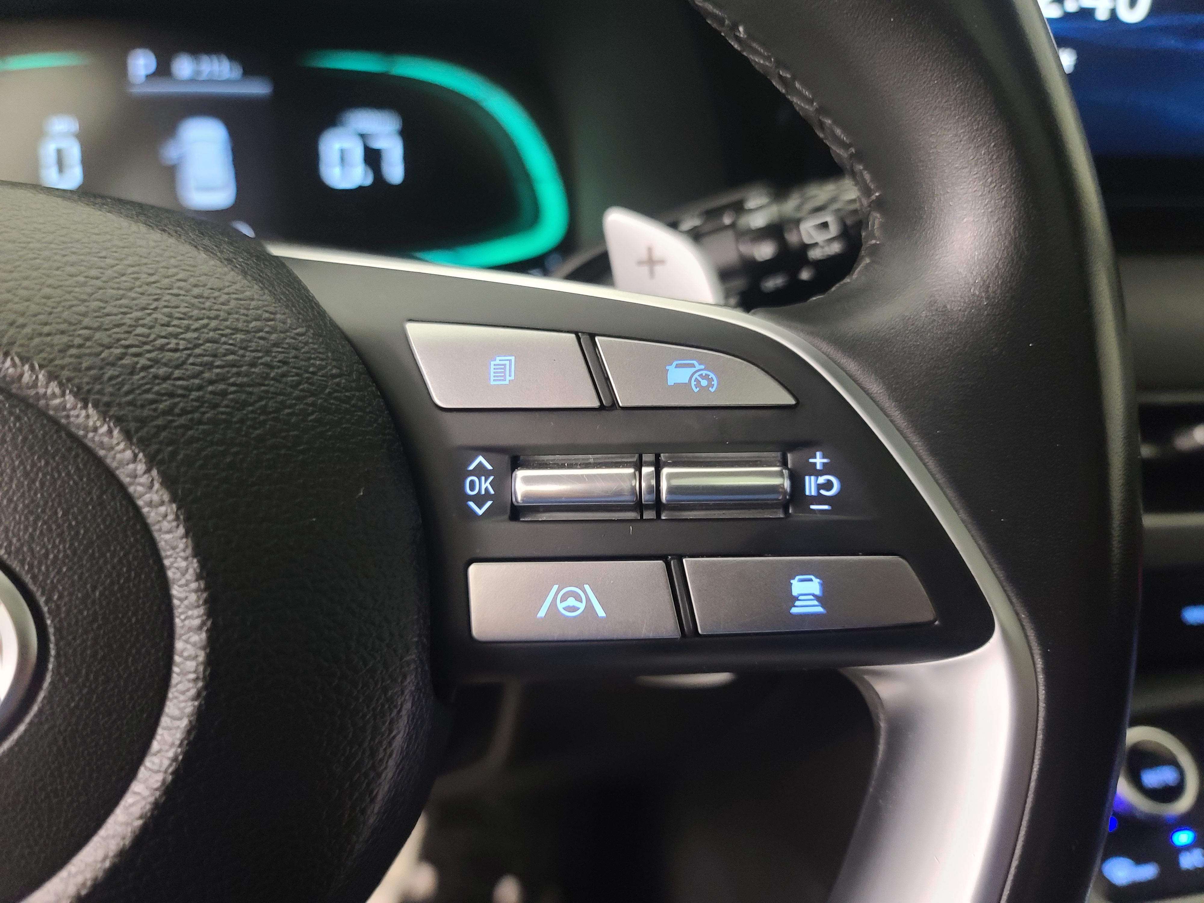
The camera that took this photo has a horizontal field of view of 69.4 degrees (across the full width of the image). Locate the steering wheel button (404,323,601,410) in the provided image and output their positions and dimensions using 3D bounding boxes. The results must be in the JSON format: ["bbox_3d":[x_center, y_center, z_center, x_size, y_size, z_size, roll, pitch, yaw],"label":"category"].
[{"bbox_3d":[-0.015,-0.013,0.132,0.029,0.013,0.004,0,-5,0],"label":"steering wheel button"}]

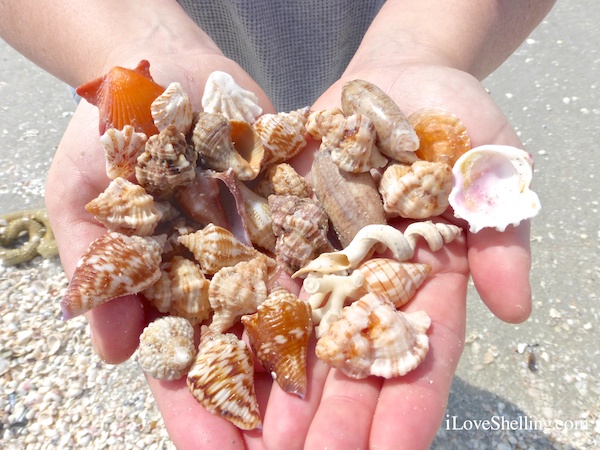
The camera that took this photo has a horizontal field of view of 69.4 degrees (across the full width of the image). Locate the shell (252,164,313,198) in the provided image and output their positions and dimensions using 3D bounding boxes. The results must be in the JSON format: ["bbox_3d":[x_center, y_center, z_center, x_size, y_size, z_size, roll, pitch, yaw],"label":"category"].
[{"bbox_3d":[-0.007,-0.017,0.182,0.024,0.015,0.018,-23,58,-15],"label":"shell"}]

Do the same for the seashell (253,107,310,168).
[{"bbox_3d":[-0.007,-0.039,0.192,0.022,0.019,0.032,29,60,19],"label":"seashell"}]

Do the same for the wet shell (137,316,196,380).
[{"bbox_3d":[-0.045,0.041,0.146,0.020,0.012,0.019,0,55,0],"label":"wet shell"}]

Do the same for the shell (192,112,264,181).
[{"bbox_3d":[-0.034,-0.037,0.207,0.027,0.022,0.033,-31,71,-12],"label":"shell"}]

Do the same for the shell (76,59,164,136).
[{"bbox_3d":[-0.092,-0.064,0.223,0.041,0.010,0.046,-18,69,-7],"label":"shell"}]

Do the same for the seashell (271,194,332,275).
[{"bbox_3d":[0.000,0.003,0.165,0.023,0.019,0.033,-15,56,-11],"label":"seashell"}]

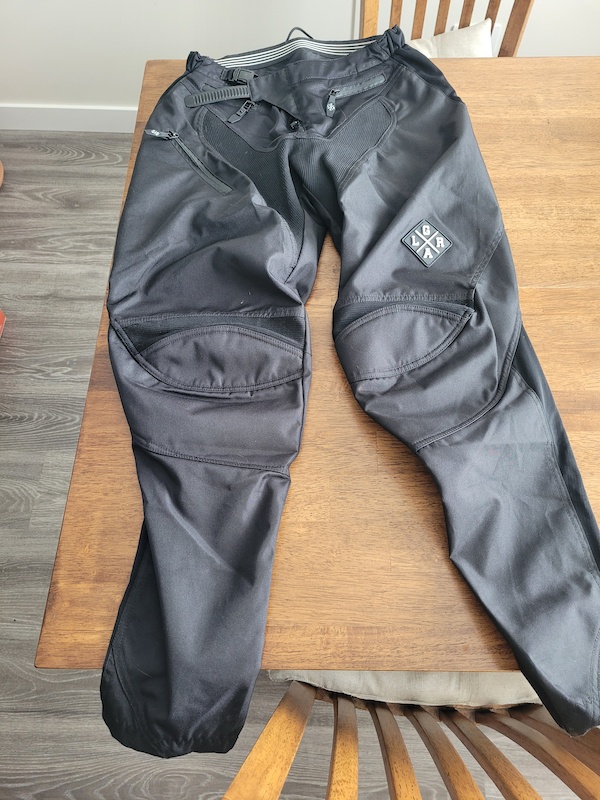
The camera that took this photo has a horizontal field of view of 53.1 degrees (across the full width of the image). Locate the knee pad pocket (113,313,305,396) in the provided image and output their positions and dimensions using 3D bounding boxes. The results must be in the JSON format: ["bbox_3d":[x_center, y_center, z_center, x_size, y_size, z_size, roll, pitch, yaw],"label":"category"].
[{"bbox_3d":[-0.107,-0.054,0.702,0.212,0.040,0.098,0,69,1],"label":"knee pad pocket"}]

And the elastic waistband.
[{"bbox_3d":[-0.004,-0.536,0.948,0.345,0.060,0.085,-8,64,-3],"label":"elastic waistband"}]

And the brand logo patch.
[{"bbox_3d":[0.164,-0.201,0.770,0.066,0.010,0.068,0,76,1],"label":"brand logo patch"}]

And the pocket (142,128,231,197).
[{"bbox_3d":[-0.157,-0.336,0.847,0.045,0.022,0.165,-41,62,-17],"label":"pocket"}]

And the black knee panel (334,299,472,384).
[{"bbox_3d":[0.123,-0.069,0.706,0.150,0.040,0.095,-5,69,-2],"label":"black knee panel"}]

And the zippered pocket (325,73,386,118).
[{"bbox_3d":[0.084,-0.460,0.904,0.092,0.018,0.050,-22,71,-10],"label":"zippered pocket"}]

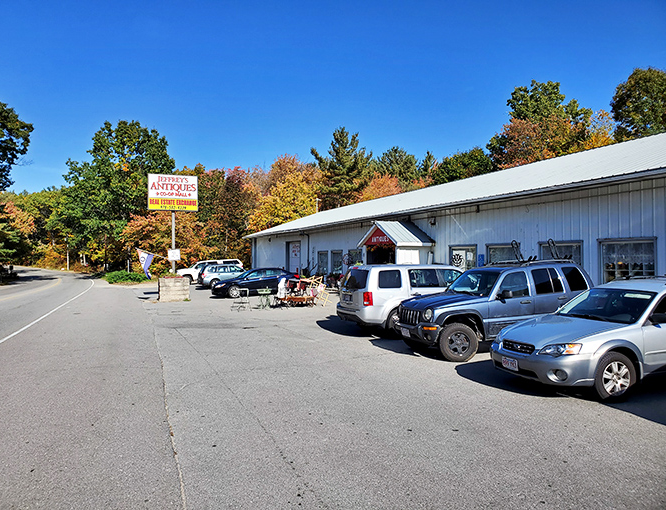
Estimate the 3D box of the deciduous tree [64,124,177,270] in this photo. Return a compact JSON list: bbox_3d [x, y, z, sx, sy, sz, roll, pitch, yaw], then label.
[{"bbox_3d":[-22.681,-6.185,54.090,12.000,16.072,12.000,0,-1,0],"label":"deciduous tree"}]

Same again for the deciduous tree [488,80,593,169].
[{"bbox_3d":[17.877,-6.315,44.091,9.500,17.437,9.500,0,-1,0],"label":"deciduous tree"}]

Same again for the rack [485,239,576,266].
[{"bbox_3d":[4.249,-0.036,11.244,1.620,0.600,1.120,0,-1,-22],"label":"rack"}]

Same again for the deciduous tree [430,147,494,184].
[{"bbox_3d":[13.587,-4.466,54.066,8.000,14.013,8.000,0,-1,0],"label":"deciduous tree"}]

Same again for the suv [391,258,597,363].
[{"bbox_3d":[3.507,1.110,10.928,4.400,1.840,1.840,0,-1,-22],"label":"suv"}]

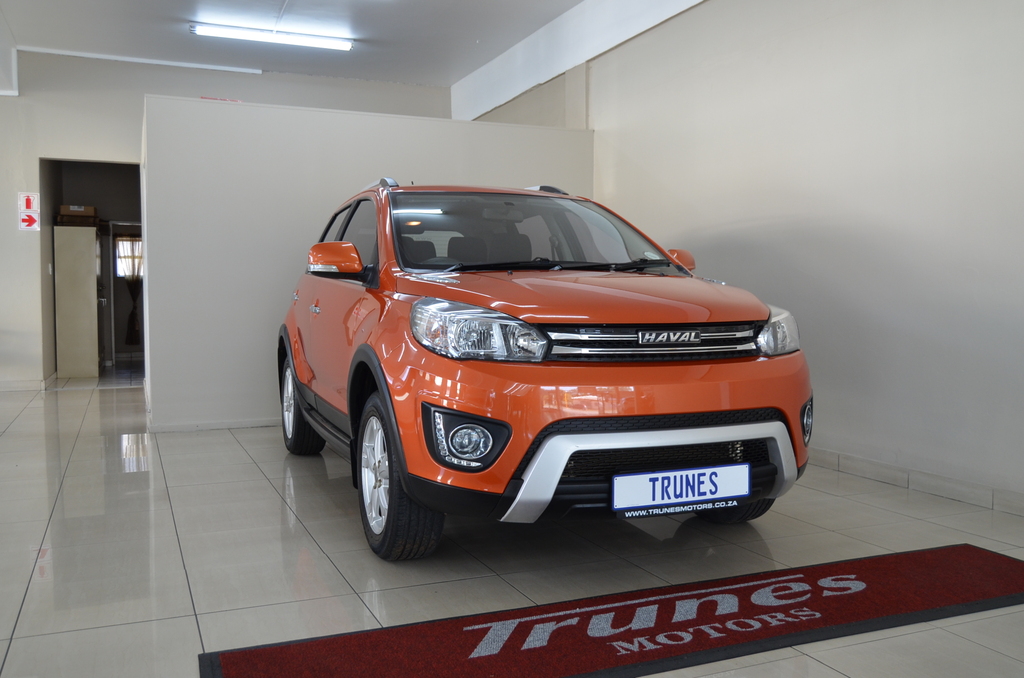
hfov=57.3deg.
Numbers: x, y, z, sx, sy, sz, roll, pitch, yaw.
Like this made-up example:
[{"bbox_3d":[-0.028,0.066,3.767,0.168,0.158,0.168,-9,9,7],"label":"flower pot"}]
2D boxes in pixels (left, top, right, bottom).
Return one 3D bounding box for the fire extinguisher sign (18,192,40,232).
[{"bbox_3d":[-4.838,-1.271,9.393,0.190,0.380,0.010,-1,3,-22],"label":"fire extinguisher sign"}]

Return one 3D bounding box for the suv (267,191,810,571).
[{"bbox_3d":[-0.149,-0.065,4.822,1.770,1.617,3.970,-1,3,-21],"label":"suv"}]

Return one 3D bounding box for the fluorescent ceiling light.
[{"bbox_3d":[-2.206,-2.797,8.691,1.520,0.085,0.100,-1,3,-23],"label":"fluorescent ceiling light"}]

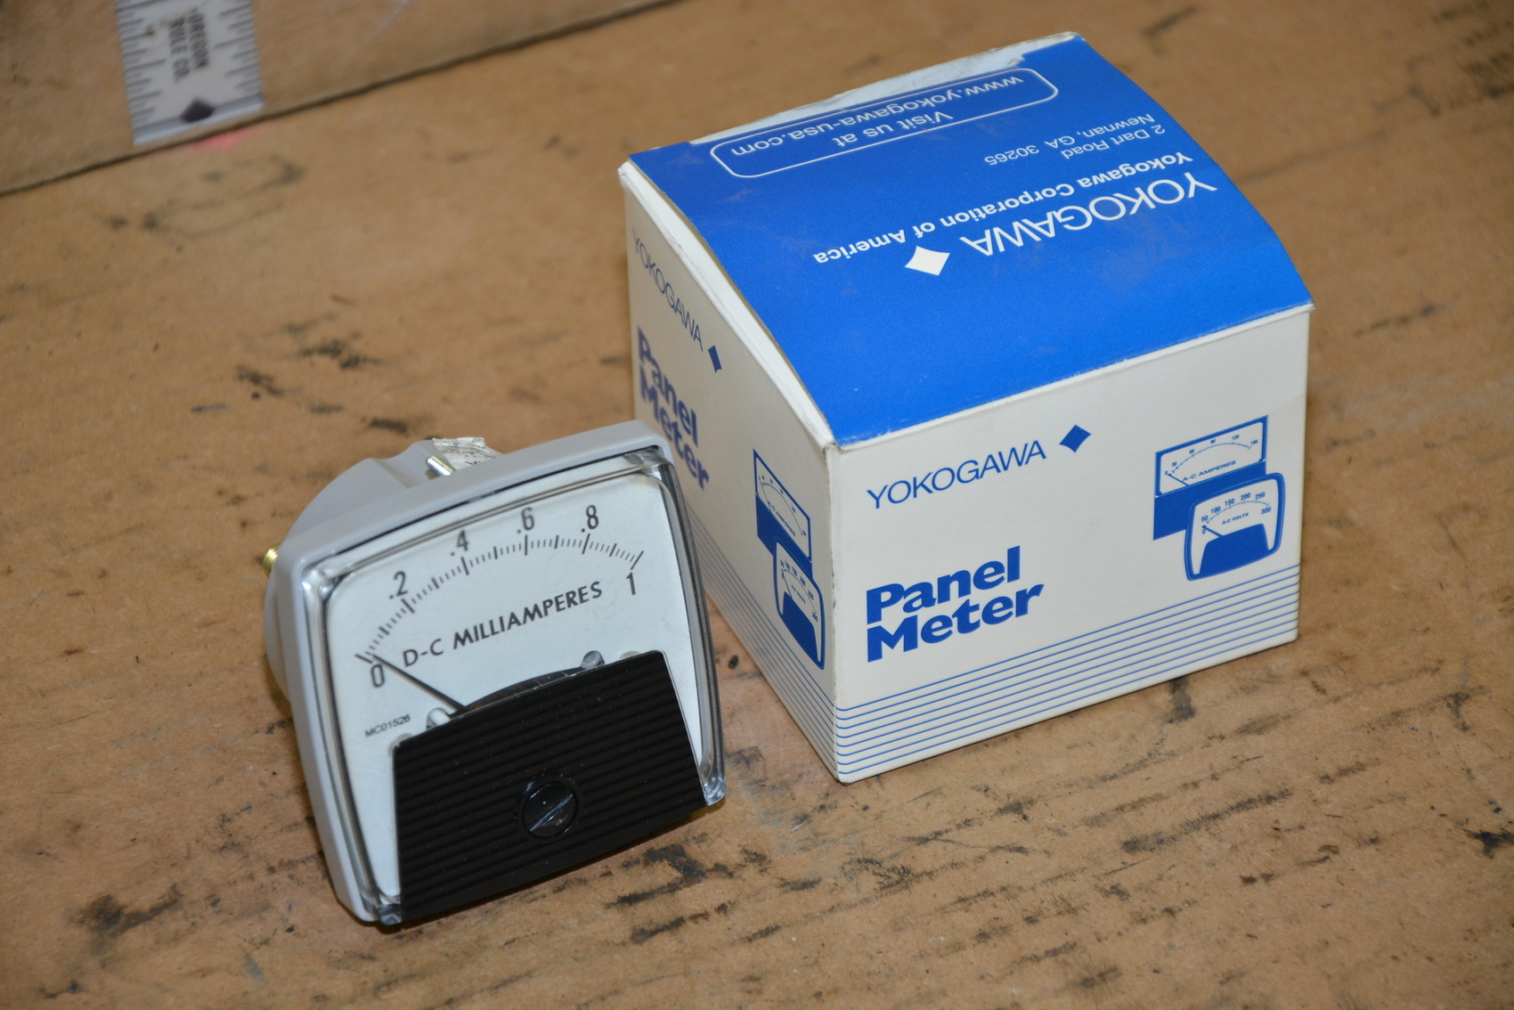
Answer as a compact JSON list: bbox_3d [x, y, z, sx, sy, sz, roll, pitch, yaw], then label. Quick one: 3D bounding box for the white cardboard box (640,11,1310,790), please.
[{"bbox_3d":[0.033,-0.017,1.061,0.081,0.070,0.082,-16,40,-18],"label":"white cardboard box"}]

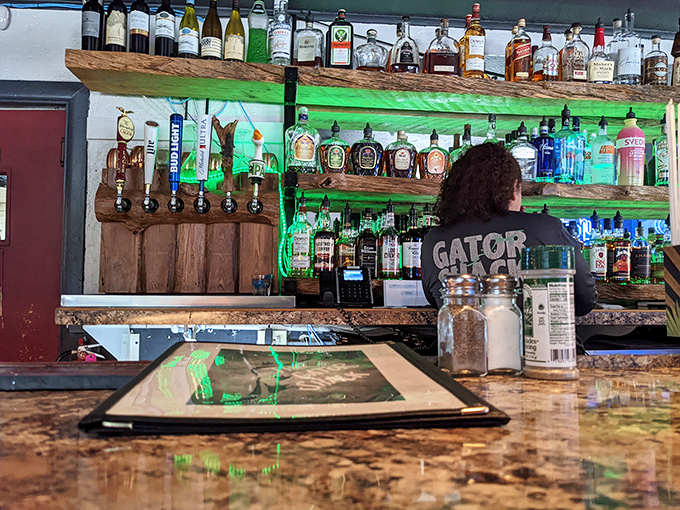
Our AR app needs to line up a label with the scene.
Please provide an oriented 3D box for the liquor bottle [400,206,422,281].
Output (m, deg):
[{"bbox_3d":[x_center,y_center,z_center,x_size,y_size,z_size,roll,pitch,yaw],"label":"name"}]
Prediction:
[{"bbox_3d":[0.308,-0.056,2.222,0.092,0.316,0.090,1,-1,-5],"label":"liquor bottle"}]

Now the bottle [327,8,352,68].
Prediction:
[{"bbox_3d":[0.000,-0.879,2.185,0.096,0.272,0.067,1,-2,-7],"label":"bottle"}]

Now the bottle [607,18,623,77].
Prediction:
[{"bbox_3d":[1.280,-0.908,2.438,0.092,0.363,0.092,1,-2,-7],"label":"bottle"}]

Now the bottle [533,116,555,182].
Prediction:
[{"bbox_3d":[0.883,-0.450,2.288,0.077,0.302,0.077,1,-2,-7],"label":"bottle"}]

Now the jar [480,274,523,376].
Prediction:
[{"bbox_3d":[0.174,0.074,0.575,0.044,0.106,0.044,0,-4,8],"label":"jar"}]

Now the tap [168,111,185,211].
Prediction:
[{"bbox_3d":[-0.643,-0.364,2.085,0.063,0.393,0.100,1,-1,-6],"label":"tap"}]

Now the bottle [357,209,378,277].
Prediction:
[{"bbox_3d":[0.117,-0.049,2.225,0.081,0.295,0.080,1,-4,-7],"label":"bottle"}]

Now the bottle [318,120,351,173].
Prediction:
[{"bbox_3d":[-0.021,-0.425,2.136,0.133,0.228,0.088,1,-2,-7],"label":"bottle"}]

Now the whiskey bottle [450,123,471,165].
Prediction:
[{"bbox_3d":[0.547,-0.433,2.276,0.130,0.255,0.085,1,-1,-5],"label":"whiskey bottle"}]

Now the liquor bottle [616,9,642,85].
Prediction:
[{"bbox_3d":[1.259,-0.894,2.302,0.088,0.357,0.088,0,-2,22],"label":"liquor bottle"}]

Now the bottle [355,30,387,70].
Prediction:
[{"bbox_3d":[0.130,-0.830,2.160,0.127,0.183,0.075,1,-4,-5],"label":"bottle"}]

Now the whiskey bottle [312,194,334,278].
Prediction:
[{"bbox_3d":[-0.063,-0.078,2.200,0.087,0.340,0.083,1,-4,-6],"label":"whiskey bottle"}]

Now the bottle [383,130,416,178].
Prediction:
[{"bbox_3d":[0.254,-0.414,2.205,0.125,0.205,0.076,1,-2,-7],"label":"bottle"}]

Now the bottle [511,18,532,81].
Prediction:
[{"bbox_3d":[0.784,-0.878,2.287,0.075,0.287,0.075,1,-2,7],"label":"bottle"}]

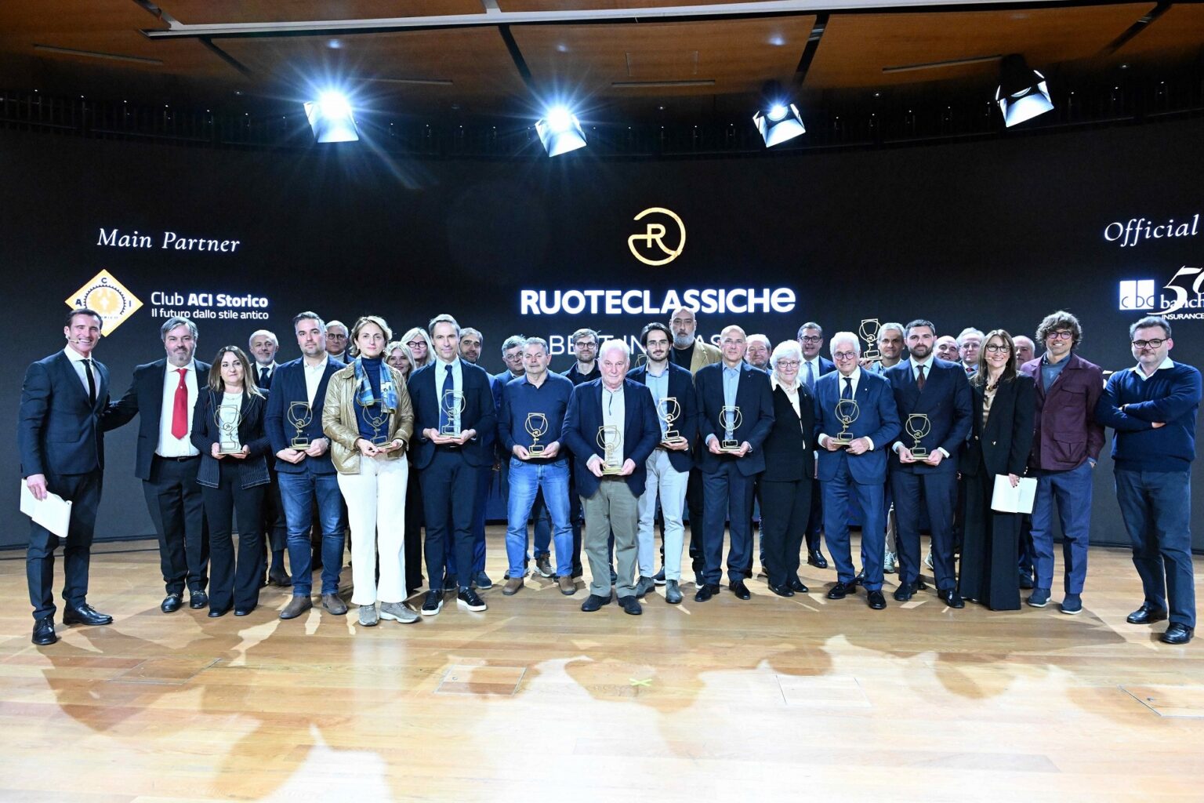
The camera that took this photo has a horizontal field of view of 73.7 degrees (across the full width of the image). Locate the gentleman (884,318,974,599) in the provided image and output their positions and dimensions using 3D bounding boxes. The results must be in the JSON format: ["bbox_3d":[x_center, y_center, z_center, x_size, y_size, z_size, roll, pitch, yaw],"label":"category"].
[{"bbox_3d":[2.079,0.367,5.060,0.530,1.758,0.430,1,3,24],"label":"gentleman"}]

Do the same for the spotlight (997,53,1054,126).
[{"bbox_3d":[3.470,-2.545,6.600,0.420,0.400,0.450,1,45,16],"label":"spotlight"}]

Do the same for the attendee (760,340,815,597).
[{"bbox_3d":[1.246,0.423,5.316,0.439,1.652,0.340,-1,4,-12],"label":"attendee"}]

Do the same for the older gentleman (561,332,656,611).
[{"bbox_3d":[0.052,0.446,4.964,0.606,1.655,0.430,0,4,1],"label":"older gentleman"}]

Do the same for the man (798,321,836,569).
[{"bbox_3d":[1.547,0.309,5.859,0.520,1.793,0.370,1,3,10],"label":"man"}]

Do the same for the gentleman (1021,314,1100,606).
[{"bbox_3d":[2.833,0.354,4.903,0.530,1.805,0.380,2,3,35],"label":"gentleman"}]

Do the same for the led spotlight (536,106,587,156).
[{"bbox_3d":[-0.376,-2.464,7.200,0.420,0.400,0.400,0,41,-3],"label":"led spotlight"}]

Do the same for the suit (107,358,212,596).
[{"bbox_3d":[-2.706,0.461,4.907,0.670,1.473,0.380,-1,2,-25],"label":"suit"}]

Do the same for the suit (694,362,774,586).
[{"bbox_3d":[0.854,0.469,5.148,0.530,1.444,0.360,1,3,10],"label":"suit"}]

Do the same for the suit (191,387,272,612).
[{"bbox_3d":[-2.232,0.591,4.815,0.500,1.373,0.380,-1,2,-24],"label":"suit"}]

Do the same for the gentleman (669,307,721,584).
[{"bbox_3d":[0.578,0.290,5.524,0.530,1.865,0.360,0,3,8],"label":"gentleman"}]

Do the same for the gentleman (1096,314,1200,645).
[{"bbox_3d":[3.052,0.402,4.438,0.420,1.744,0.530,-2,3,-44],"label":"gentleman"}]

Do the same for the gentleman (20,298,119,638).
[{"bbox_3d":[-2.968,0.382,4.437,0.400,1.783,0.520,2,3,42],"label":"gentleman"}]

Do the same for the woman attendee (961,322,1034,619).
[{"bbox_3d":[2.429,0.408,4.885,0.450,1.693,0.360,2,3,34],"label":"woman attendee"}]

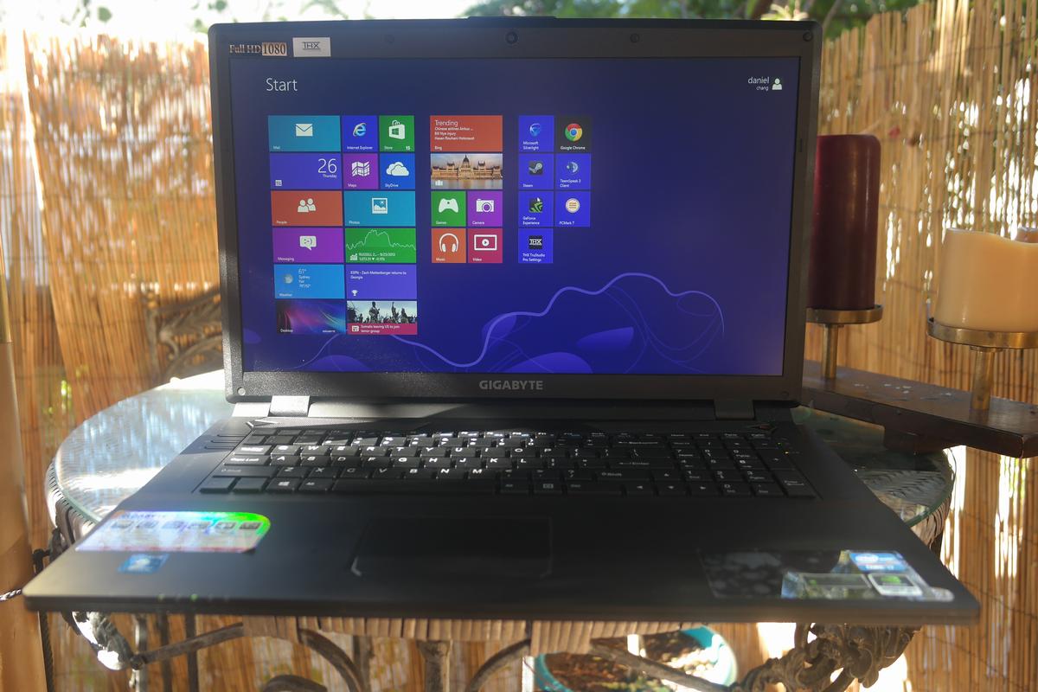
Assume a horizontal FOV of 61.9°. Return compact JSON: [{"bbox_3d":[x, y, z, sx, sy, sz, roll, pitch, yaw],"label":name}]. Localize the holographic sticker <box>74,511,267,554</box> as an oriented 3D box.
[{"bbox_3d":[-0.170,0.093,0.436,0.084,0.001,0.044,0,14,1],"label":"holographic sticker"}]

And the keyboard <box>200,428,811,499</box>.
[{"bbox_3d":[-0.007,0.070,0.528,0.344,0.006,0.103,0,14,1],"label":"keyboard"}]

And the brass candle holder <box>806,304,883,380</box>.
[{"bbox_3d":[0.276,-0.004,0.762,0.083,0.066,0.083,-1,10,0],"label":"brass candle holder"}]

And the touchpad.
[{"bbox_3d":[-0.031,0.097,0.421,0.093,0.003,0.063,0,14,1],"label":"touchpad"}]

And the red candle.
[{"bbox_3d":[0.274,-0.102,0.746,0.070,0.150,0.070,-1,10,0],"label":"red candle"}]

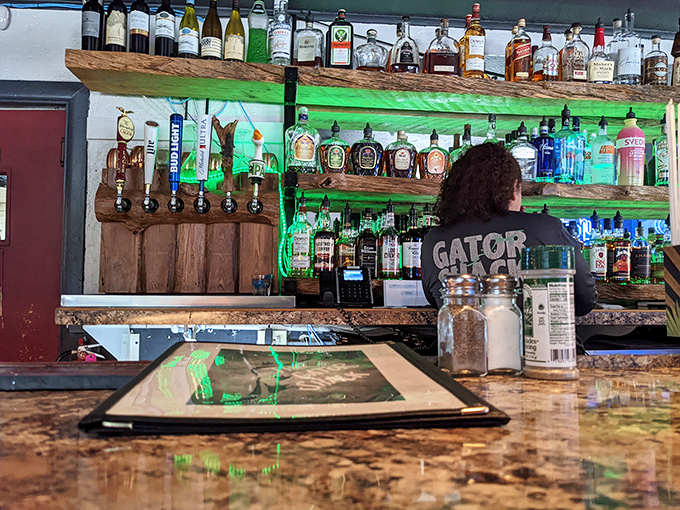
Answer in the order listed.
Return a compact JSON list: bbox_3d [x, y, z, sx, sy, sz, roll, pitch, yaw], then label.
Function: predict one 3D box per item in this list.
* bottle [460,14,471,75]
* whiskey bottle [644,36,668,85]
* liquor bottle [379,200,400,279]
[{"bbox_3d":[0.558,-0.878,2.270,0.085,0.305,0.083,1,-4,-7],"label":"bottle"},{"bbox_3d":[1.382,-0.836,2.316,0.090,0.240,0.090,1,-2,4],"label":"whiskey bottle"},{"bbox_3d":[0.204,-0.065,2.189,0.082,0.329,0.082,1,-2,-7],"label":"liquor bottle"}]

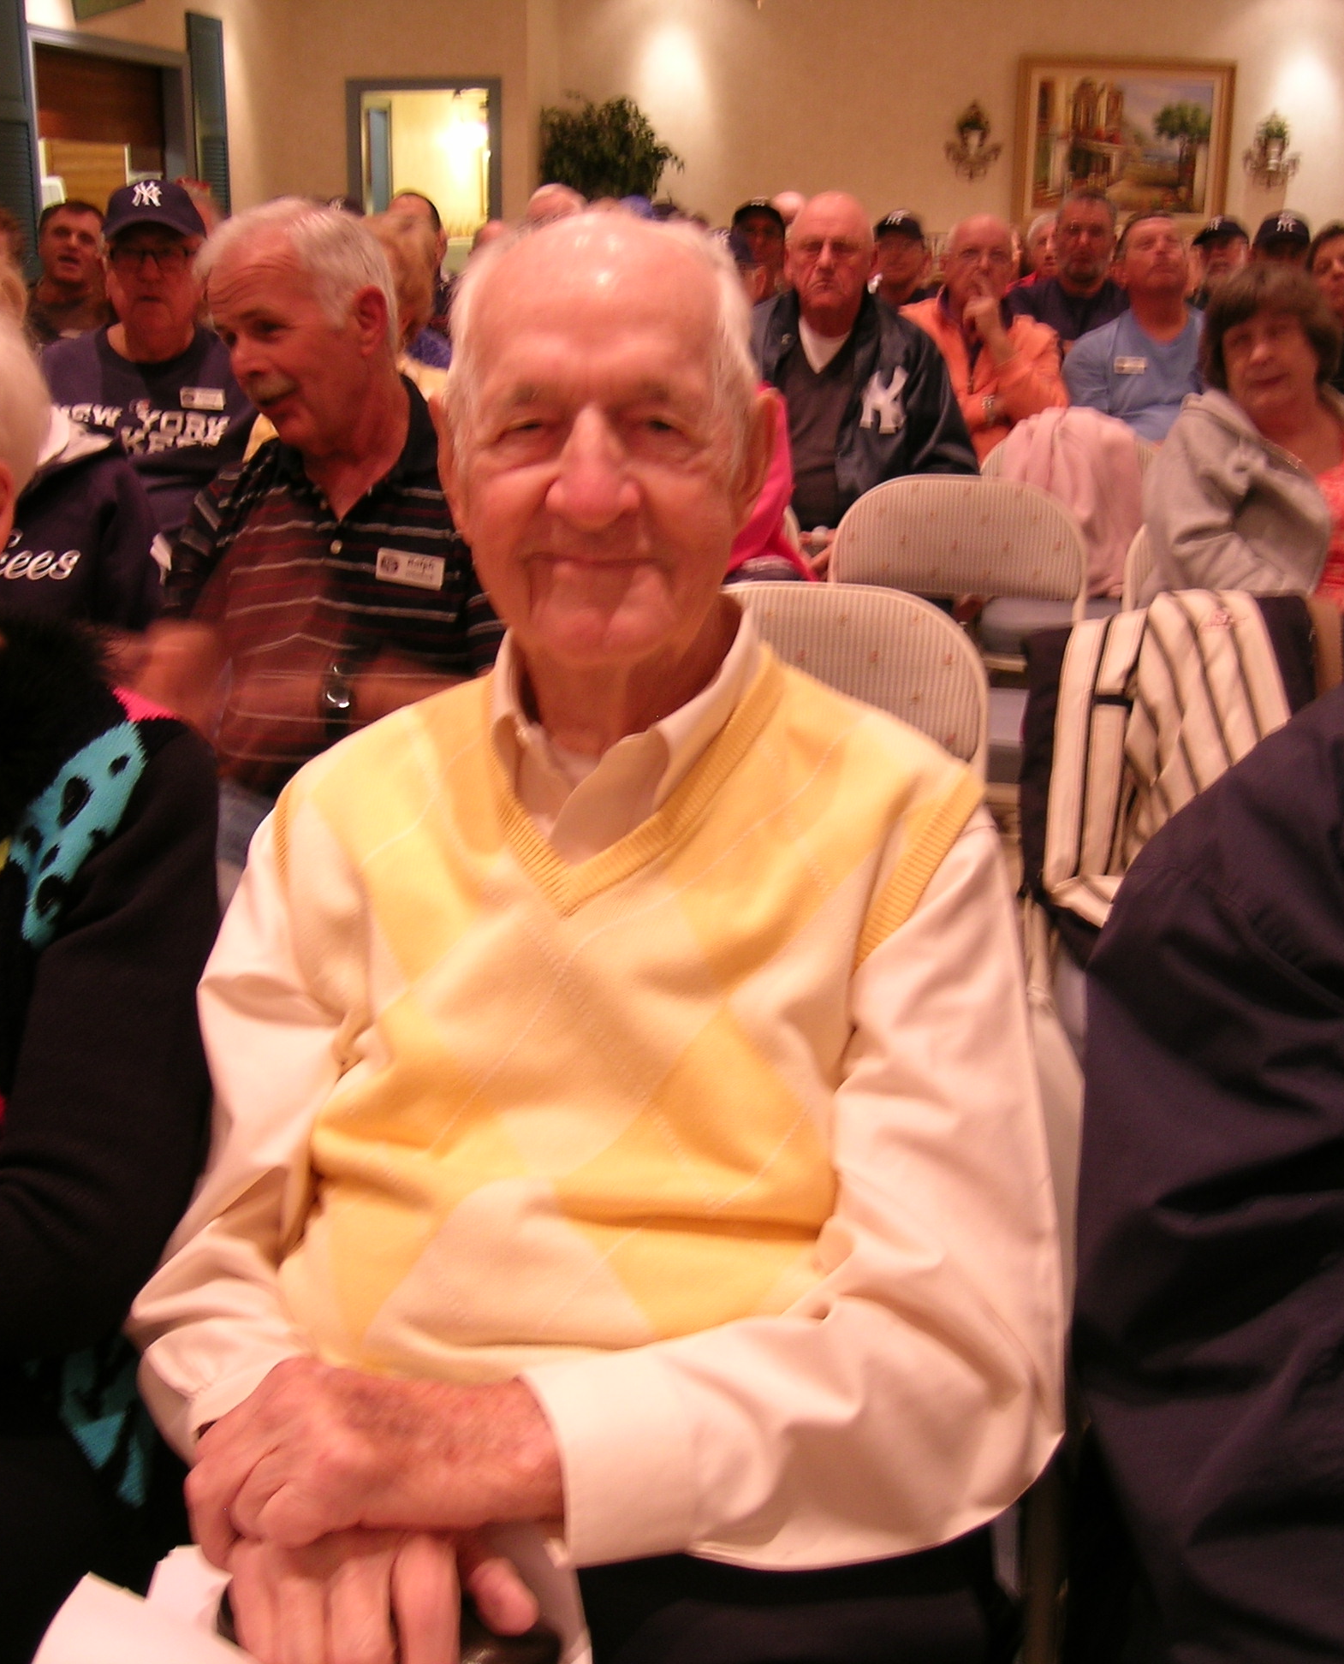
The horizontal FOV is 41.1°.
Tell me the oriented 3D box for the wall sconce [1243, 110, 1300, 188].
[{"bbox_3d":[3.007,-3.405,8.952,0.290,0.390,0.160,3,18,8],"label":"wall sconce"}]

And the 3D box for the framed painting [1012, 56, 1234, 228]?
[{"bbox_3d":[2.289,-3.502,9.100,1.060,0.800,0.060,4,18,9],"label":"framed painting"}]

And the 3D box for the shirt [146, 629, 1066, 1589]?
[{"bbox_3d":[-0.052,0.145,1.157,0.530,0.570,0.400,1,17,0],"label":"shirt"}]

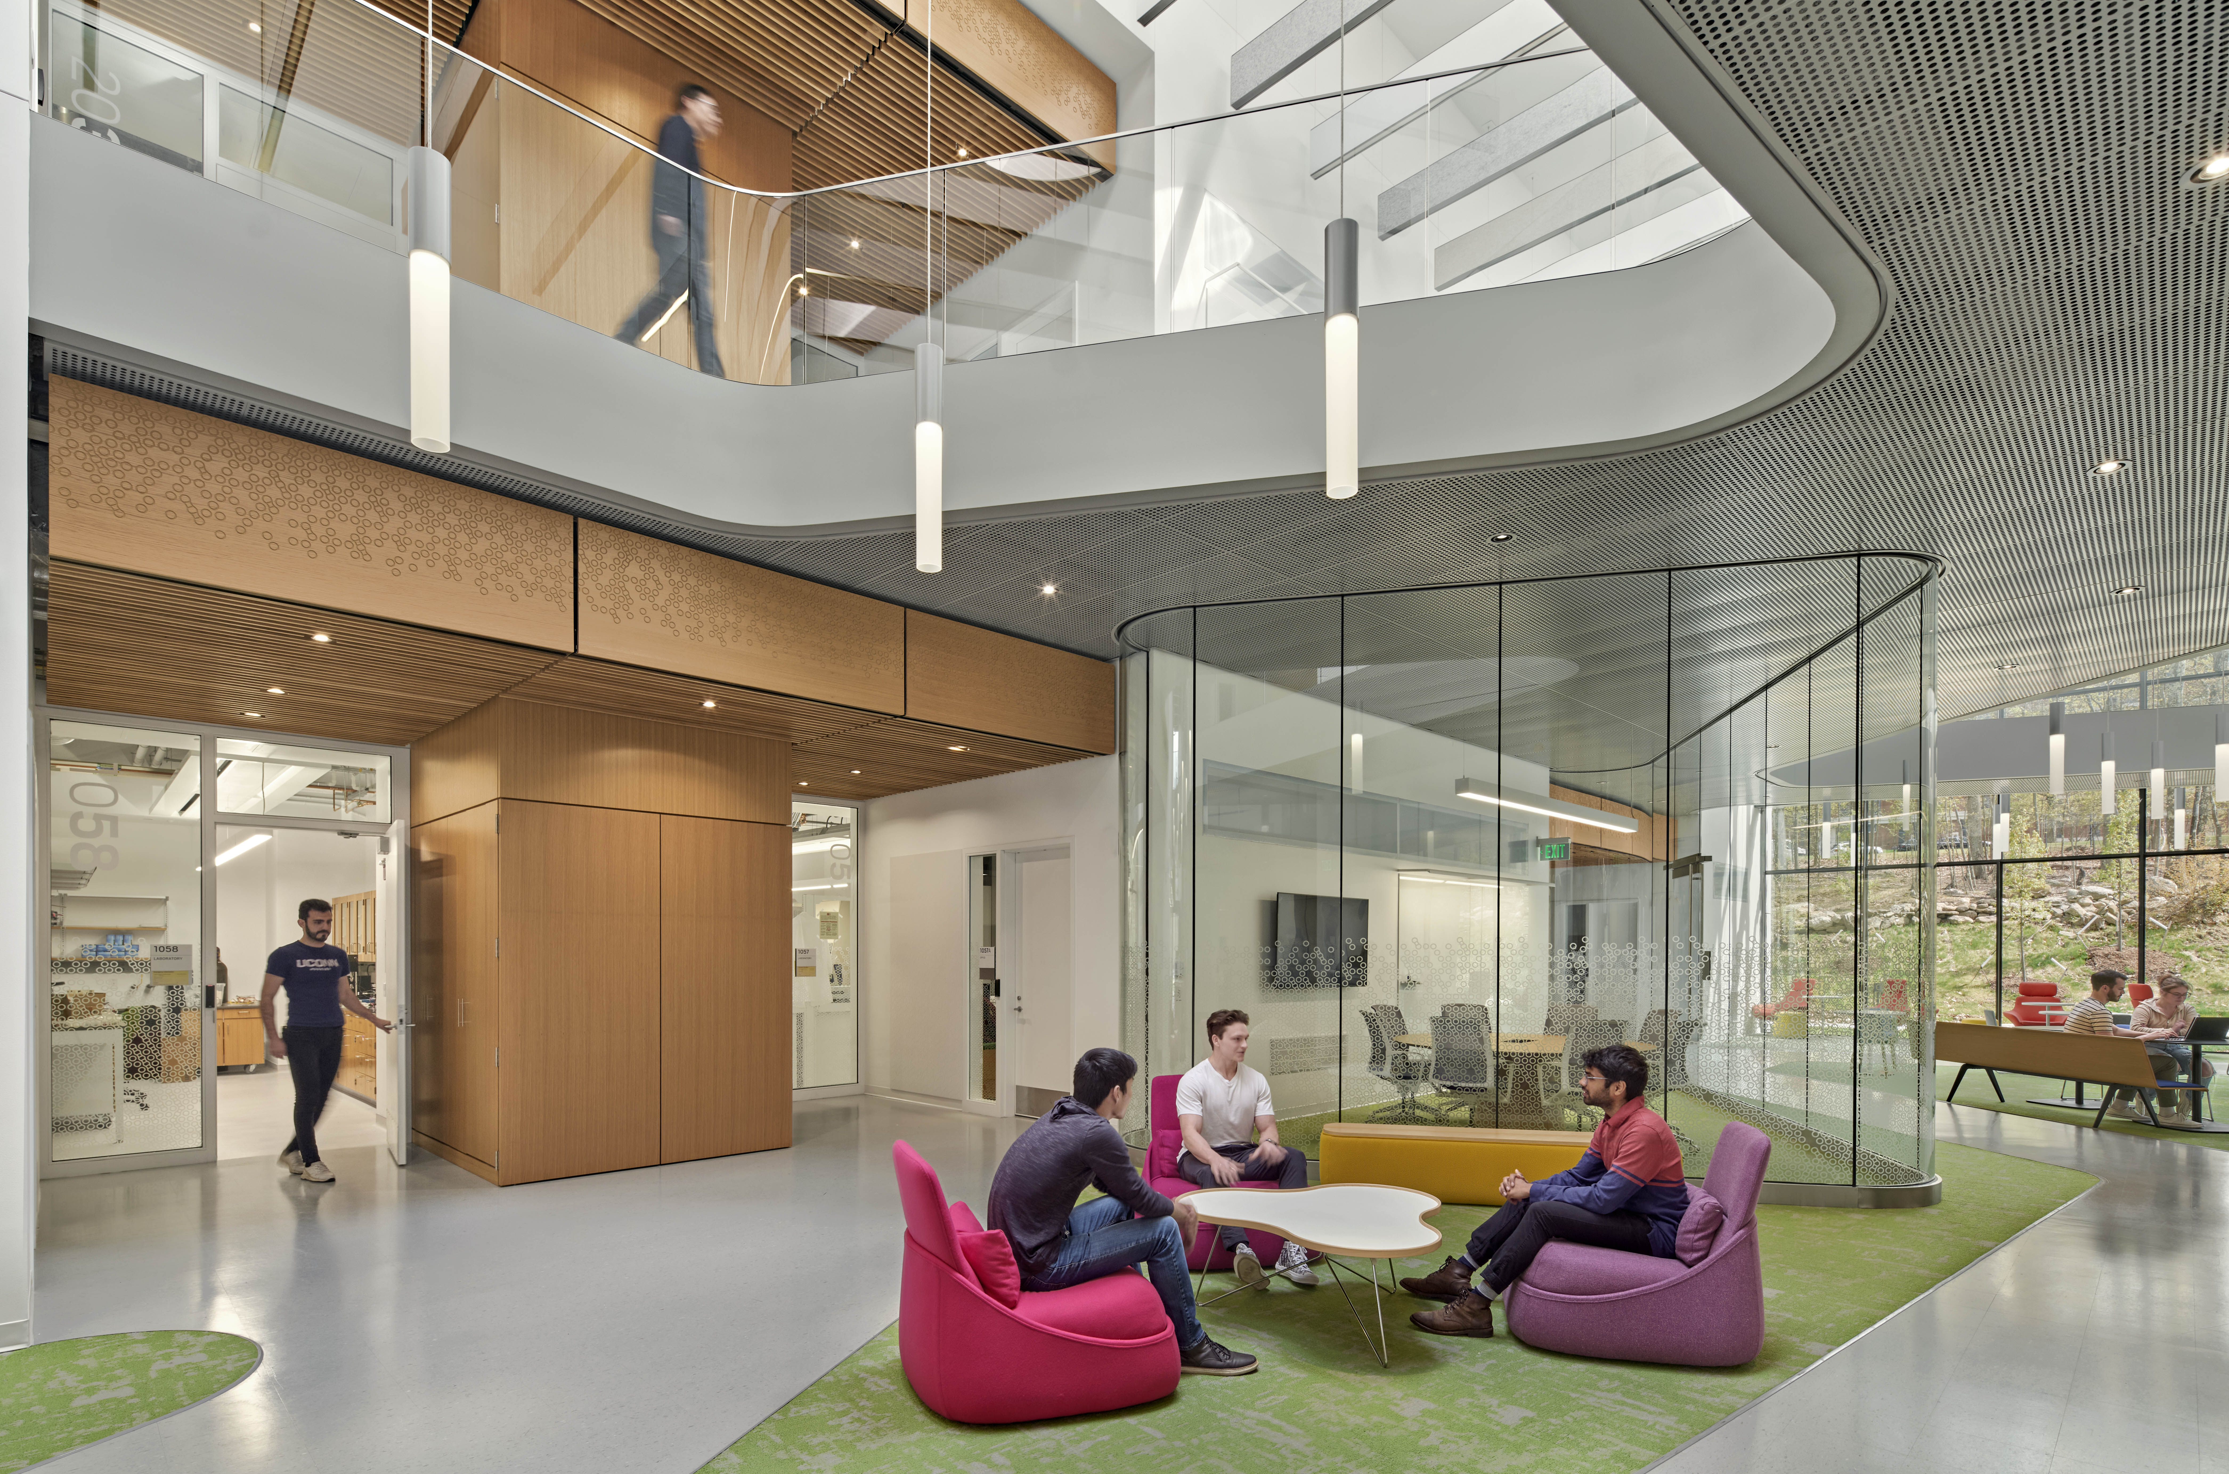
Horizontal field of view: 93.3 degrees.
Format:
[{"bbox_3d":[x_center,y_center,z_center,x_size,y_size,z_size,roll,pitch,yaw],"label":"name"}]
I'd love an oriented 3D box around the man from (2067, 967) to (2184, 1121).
[{"bbox_3d":[8.500,2.625,8.850,0.820,1.270,0.520,1,-6,-7],"label":"man"}]

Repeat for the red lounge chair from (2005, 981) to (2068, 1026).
[{"bbox_3d":[13.970,4.220,15.900,0.800,1.020,0.800,-5,-8,41],"label":"red lounge chair"}]

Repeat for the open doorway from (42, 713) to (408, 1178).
[{"bbox_3d":[-6.119,1.459,7.390,2.002,3.036,0.220,6,-8,-44],"label":"open doorway"}]

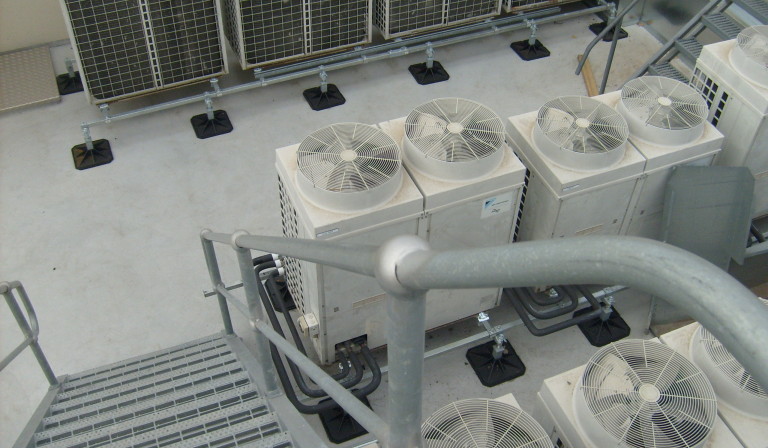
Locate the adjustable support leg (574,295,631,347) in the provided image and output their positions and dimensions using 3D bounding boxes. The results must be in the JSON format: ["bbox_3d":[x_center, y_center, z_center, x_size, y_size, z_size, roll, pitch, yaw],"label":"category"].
[{"bbox_3d":[1.600,0.612,5.571,0.334,0.355,0.334,-16,48,-16],"label":"adjustable support leg"}]

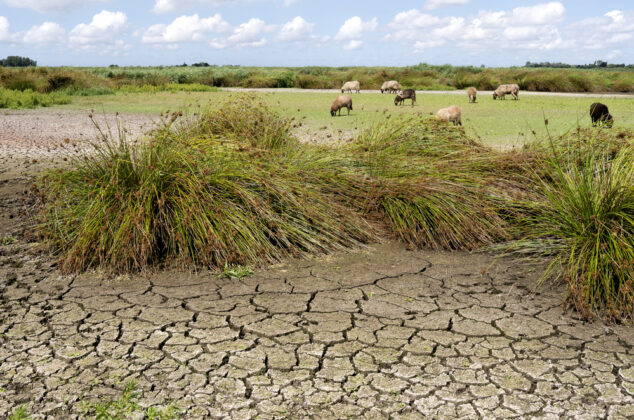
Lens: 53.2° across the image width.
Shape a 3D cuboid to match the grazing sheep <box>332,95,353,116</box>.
[{"bbox_3d":[0.834,-3.536,21.455,0.380,0.670,1.000,11,16,39],"label":"grazing sheep"}]

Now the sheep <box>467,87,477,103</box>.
[{"bbox_3d":[7.275,-5.388,29.658,0.400,0.680,1.050,1,13,5],"label":"sheep"}]

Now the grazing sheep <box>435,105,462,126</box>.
[{"bbox_3d":[3.278,-2.326,16.063,1.000,0.680,0.400,-11,17,-39],"label":"grazing sheep"}]

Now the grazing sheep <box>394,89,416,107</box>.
[{"bbox_3d":[3.803,-4.794,27.019,1.000,0.680,0.380,5,13,19],"label":"grazing sheep"}]

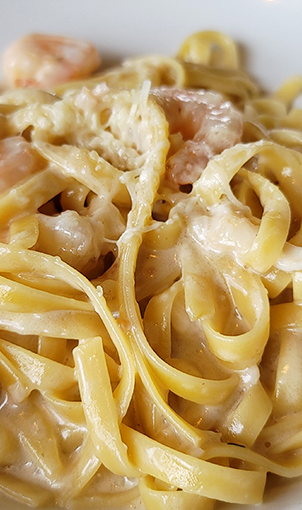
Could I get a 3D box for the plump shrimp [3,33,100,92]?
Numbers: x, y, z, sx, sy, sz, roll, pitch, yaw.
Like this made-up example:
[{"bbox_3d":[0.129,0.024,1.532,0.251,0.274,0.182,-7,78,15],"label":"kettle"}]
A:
[{"bbox_3d":[-0.046,-0.090,0.230,0.042,0.020,0.028,0,45,0],"label":"plump shrimp"}]

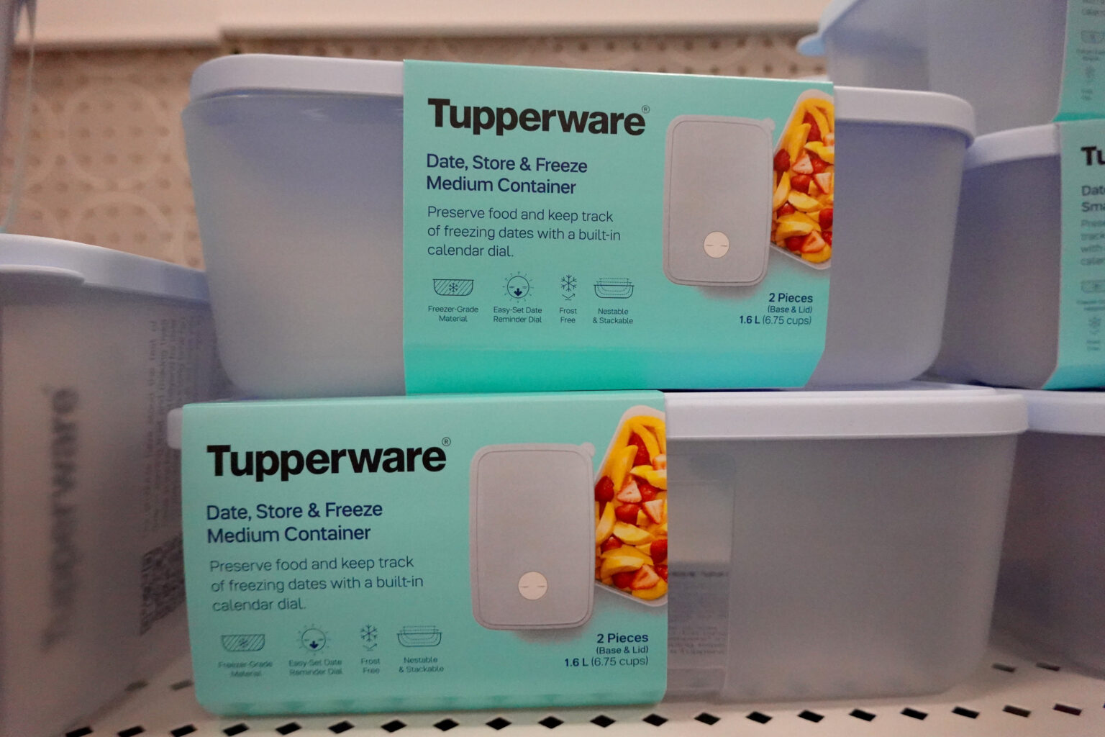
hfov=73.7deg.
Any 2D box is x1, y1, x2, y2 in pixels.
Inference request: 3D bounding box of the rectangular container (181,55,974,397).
[{"bbox_3d":[0.007,-0.033,0.254,0.218,0.079,0.142,-1,0,-9],"label":"rectangular container"}]

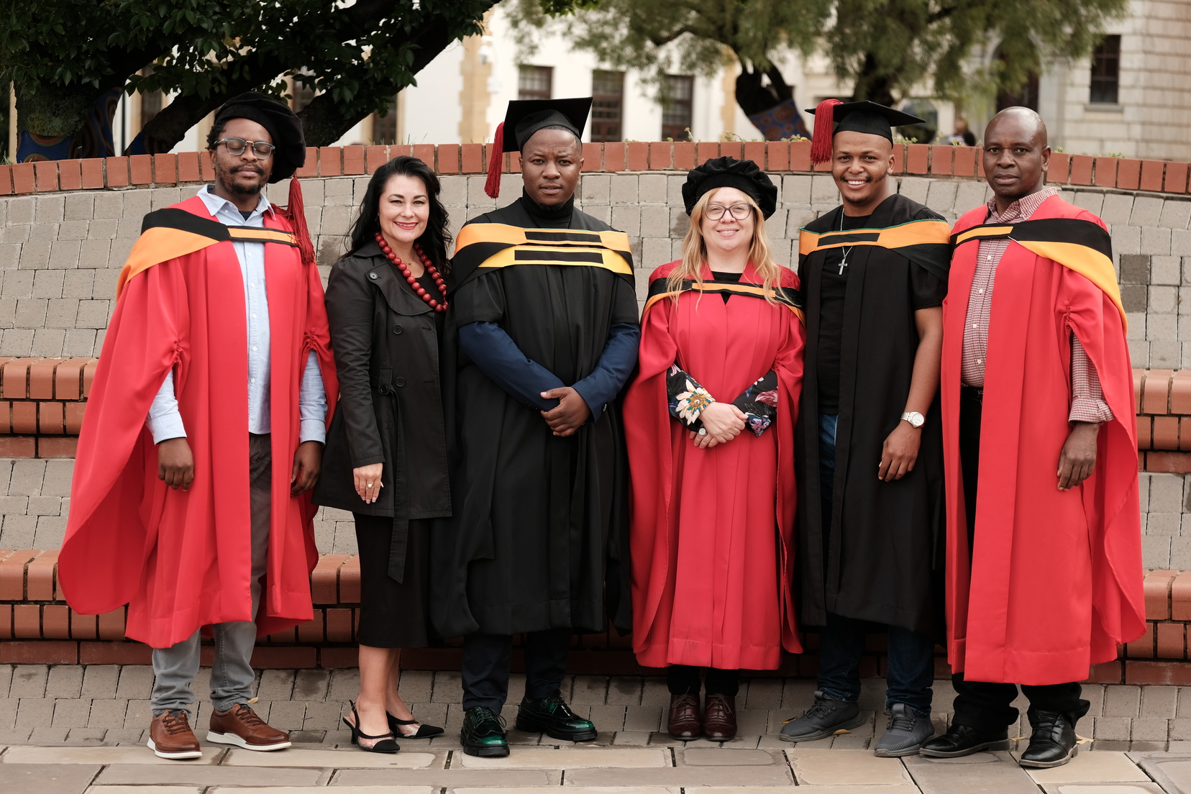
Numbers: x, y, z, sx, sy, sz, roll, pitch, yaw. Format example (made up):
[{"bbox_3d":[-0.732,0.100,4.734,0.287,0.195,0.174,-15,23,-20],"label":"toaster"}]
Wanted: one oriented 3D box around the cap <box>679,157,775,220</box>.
[{"bbox_3d":[0.369,-0.577,8.330,0.262,0.145,0.265,2,-9,2],"label":"cap"}]

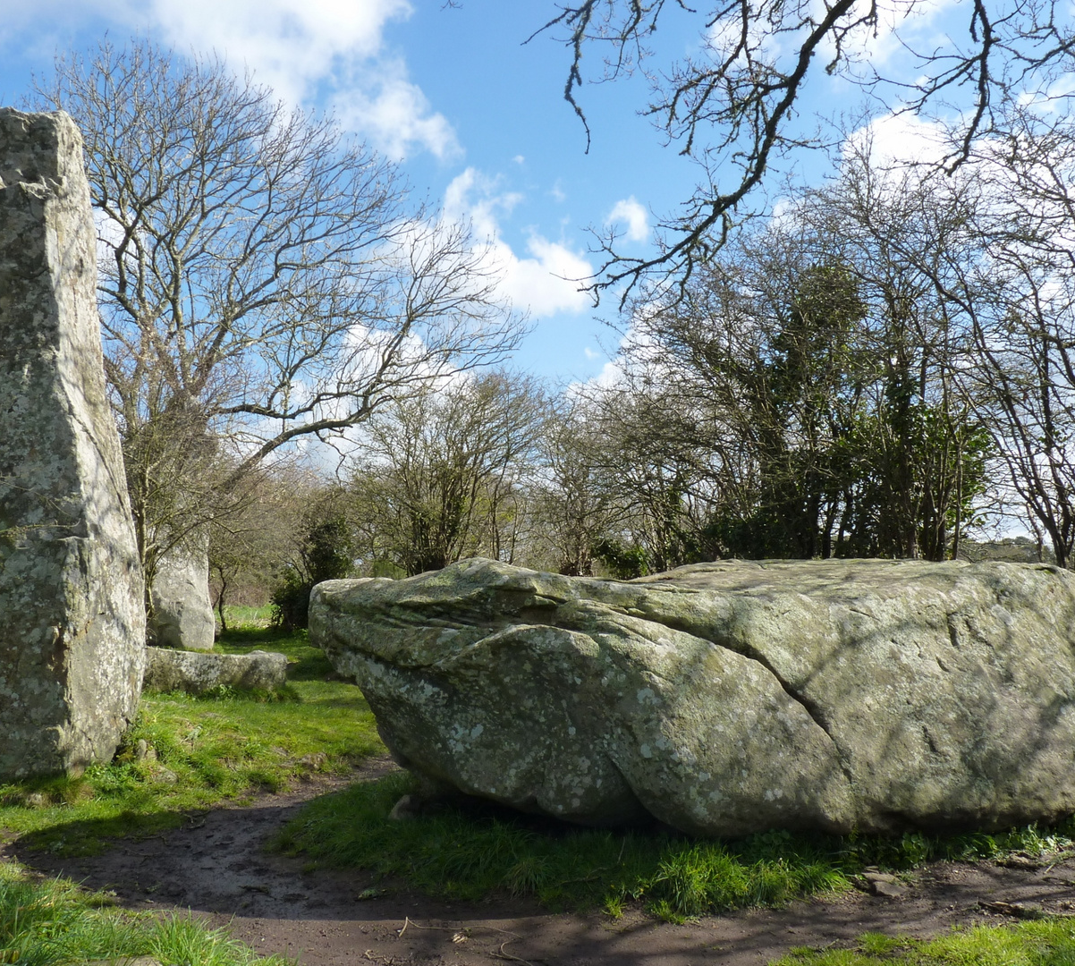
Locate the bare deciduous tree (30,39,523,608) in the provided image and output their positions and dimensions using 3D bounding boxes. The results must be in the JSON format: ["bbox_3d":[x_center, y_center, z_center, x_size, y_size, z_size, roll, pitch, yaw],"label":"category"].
[{"bbox_3d":[-7.700,-4.300,29.000,14.600,17.400,13.000,0,-6,0],"label":"bare deciduous tree"}]

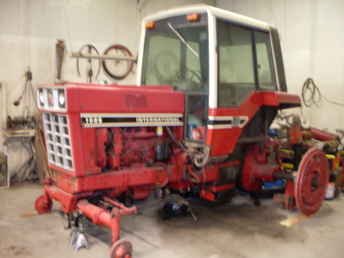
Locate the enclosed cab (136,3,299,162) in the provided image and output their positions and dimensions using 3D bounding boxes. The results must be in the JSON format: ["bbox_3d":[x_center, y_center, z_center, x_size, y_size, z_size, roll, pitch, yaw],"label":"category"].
[{"bbox_3d":[0.670,-0.614,5.282,1.869,1.688,1.478,-2,6,-41],"label":"enclosed cab"}]

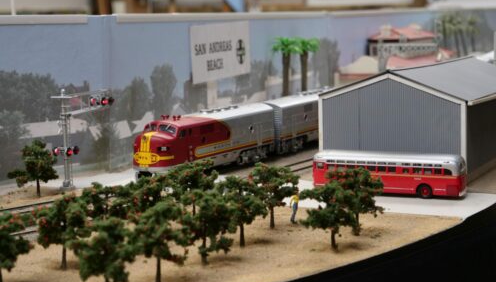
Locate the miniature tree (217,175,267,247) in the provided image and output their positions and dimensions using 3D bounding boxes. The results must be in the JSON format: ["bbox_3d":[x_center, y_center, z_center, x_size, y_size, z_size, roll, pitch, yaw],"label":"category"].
[{"bbox_3d":[-0.004,0.043,0.668,0.031,0.044,0.033,-1,7,0],"label":"miniature tree"}]

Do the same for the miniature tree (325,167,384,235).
[{"bbox_3d":[0.068,0.039,0.692,0.038,0.044,0.036,-1,7,6],"label":"miniature tree"}]

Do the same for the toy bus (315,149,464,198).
[{"bbox_3d":[0.111,0.026,0.846,0.117,0.030,0.029,2,8,24],"label":"toy bus"}]

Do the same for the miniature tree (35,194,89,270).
[{"bbox_3d":[-0.106,0.052,0.619,0.031,0.044,0.033,-3,7,-10],"label":"miniature tree"}]

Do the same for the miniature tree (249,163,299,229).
[{"bbox_3d":[0.017,0.037,0.719,0.033,0.044,0.034,-1,7,1],"label":"miniature tree"}]

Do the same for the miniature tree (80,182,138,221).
[{"bbox_3d":[-0.089,0.045,0.693,0.036,0.039,0.035,-2,7,-7],"label":"miniature tree"}]

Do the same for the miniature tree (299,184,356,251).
[{"bbox_3d":[0.048,0.045,0.650,0.034,0.042,0.034,-1,7,4],"label":"miniature tree"}]

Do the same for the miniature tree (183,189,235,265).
[{"bbox_3d":[-0.023,0.049,0.623,0.030,0.044,0.032,-2,7,-2],"label":"miniature tree"}]

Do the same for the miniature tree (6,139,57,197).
[{"bbox_3d":[-0.172,0.022,0.868,0.042,0.046,0.038,-3,7,-11],"label":"miniature tree"}]

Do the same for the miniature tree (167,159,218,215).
[{"bbox_3d":[-0.039,0.033,0.770,0.037,0.041,0.036,-2,7,-3],"label":"miniature tree"}]

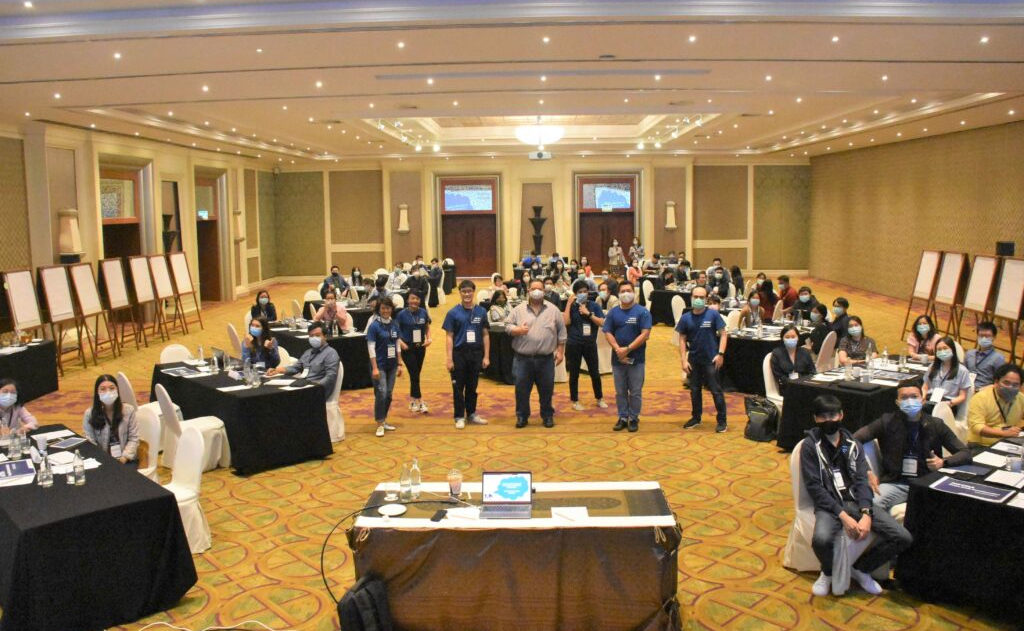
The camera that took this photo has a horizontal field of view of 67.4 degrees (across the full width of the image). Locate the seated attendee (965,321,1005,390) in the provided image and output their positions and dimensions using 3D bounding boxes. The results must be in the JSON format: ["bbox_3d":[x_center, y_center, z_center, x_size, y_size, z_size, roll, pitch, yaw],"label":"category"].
[{"bbox_3d":[5.190,0.700,8.570,0.750,1.280,0.520,-8,10,-41],"label":"seated attendee"}]

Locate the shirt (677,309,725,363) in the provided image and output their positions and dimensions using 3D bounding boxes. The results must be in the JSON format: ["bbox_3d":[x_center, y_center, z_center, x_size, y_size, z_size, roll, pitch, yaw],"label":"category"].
[{"bbox_3d":[2.200,0.223,8.915,0.560,0.630,0.280,2,9,16],"label":"shirt"}]

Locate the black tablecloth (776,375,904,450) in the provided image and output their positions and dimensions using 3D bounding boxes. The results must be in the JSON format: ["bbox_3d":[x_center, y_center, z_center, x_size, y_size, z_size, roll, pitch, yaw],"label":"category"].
[{"bbox_3d":[4.000,1.008,8.575,2.200,0.770,0.860,-8,11,-43],"label":"black tablecloth"}]

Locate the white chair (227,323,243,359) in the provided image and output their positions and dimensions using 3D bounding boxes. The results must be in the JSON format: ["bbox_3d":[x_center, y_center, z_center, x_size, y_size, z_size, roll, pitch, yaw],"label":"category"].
[{"bbox_3d":[-3.770,0.558,11.076,0.570,0.940,0.460,-8,11,-43],"label":"white chair"}]

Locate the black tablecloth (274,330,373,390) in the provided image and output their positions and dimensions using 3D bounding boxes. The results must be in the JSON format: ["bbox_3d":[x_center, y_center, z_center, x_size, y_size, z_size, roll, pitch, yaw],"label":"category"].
[{"bbox_3d":[-3.062,0.558,12.117,0.920,0.755,2.350,-7,10,-40],"label":"black tablecloth"}]

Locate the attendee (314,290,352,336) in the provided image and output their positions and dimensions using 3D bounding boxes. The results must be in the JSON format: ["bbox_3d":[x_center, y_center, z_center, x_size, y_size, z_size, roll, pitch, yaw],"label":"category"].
[{"bbox_3d":[-2.830,0.254,12.012,0.540,1.270,0.750,3,9,17],"label":"attendee"}]

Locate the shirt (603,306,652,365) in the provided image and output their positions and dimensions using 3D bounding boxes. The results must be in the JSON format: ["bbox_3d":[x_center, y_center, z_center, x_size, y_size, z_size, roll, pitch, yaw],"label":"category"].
[{"bbox_3d":[1.350,0.225,9.000,0.570,0.710,0.300,1,8,10],"label":"shirt"}]

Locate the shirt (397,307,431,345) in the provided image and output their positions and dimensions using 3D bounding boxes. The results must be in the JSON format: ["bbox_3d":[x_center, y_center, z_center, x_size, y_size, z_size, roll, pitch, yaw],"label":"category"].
[{"bbox_3d":[-1.261,0.135,9.834,0.430,0.500,0.250,-3,8,-12],"label":"shirt"}]

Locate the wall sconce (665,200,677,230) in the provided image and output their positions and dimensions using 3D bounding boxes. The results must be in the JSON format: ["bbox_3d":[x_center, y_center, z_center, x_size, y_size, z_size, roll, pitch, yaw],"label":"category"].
[{"bbox_3d":[5.832,-3.672,28.262,0.450,1.080,0.220,0,8,2],"label":"wall sconce"}]

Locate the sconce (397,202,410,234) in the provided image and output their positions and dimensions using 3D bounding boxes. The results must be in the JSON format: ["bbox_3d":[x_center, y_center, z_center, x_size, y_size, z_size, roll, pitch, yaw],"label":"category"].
[{"bbox_3d":[-3.753,-3.276,26.225,0.420,0.950,0.240,0,8,2],"label":"sconce"}]

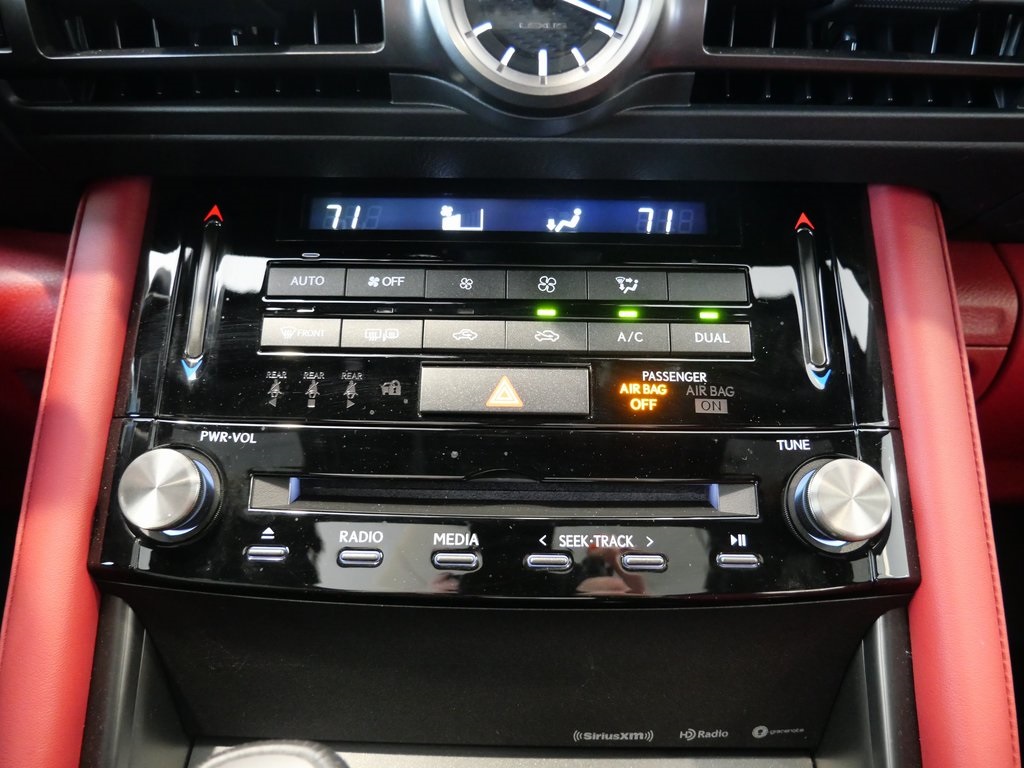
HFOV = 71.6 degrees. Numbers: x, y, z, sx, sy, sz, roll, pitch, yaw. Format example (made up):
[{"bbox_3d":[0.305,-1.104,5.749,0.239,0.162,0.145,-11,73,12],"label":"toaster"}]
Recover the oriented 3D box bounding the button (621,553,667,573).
[{"bbox_3d":[0.039,0.052,0.207,0.014,0.005,0.004,1,-16,0],"label":"button"}]

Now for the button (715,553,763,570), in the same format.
[{"bbox_3d":[0.066,0.052,0.207,0.014,0.005,0.004,1,-16,0],"label":"button"}]

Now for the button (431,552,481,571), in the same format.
[{"bbox_3d":[-0.016,0.052,0.207,0.014,0.005,0.004,1,-16,0],"label":"button"}]

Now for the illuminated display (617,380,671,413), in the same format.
[{"bbox_3d":[0.041,0.004,0.220,0.015,0.010,0.002,1,-16,0],"label":"illuminated display"}]

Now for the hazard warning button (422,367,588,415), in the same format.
[{"bbox_3d":[-0.002,0.003,0.222,0.053,0.015,0.007,1,-16,0],"label":"hazard warning button"}]

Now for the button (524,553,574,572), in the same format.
[{"bbox_3d":[0.011,0.052,0.207,0.014,0.005,0.004,1,-16,0],"label":"button"}]

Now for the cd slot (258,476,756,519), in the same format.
[{"bbox_3d":[-0.002,0.036,0.218,0.151,0.011,0.015,1,-16,0],"label":"cd slot"}]

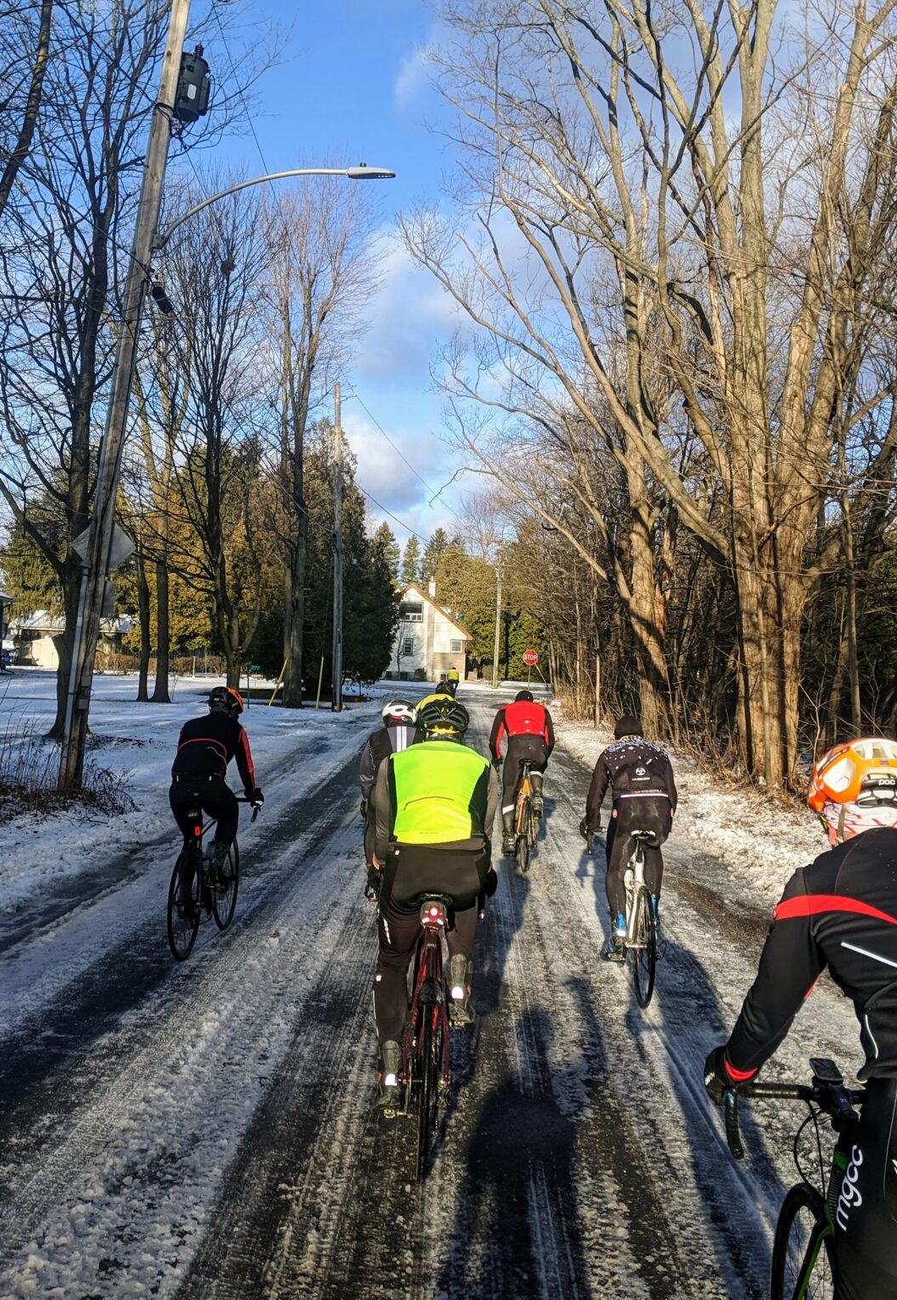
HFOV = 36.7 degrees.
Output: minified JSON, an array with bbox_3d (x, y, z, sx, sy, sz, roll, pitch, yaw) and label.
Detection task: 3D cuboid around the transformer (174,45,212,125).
[{"bbox_3d":[-3.493,-7.727,18.500,0.460,0.900,0.450,7,-1,9],"label":"transformer"}]

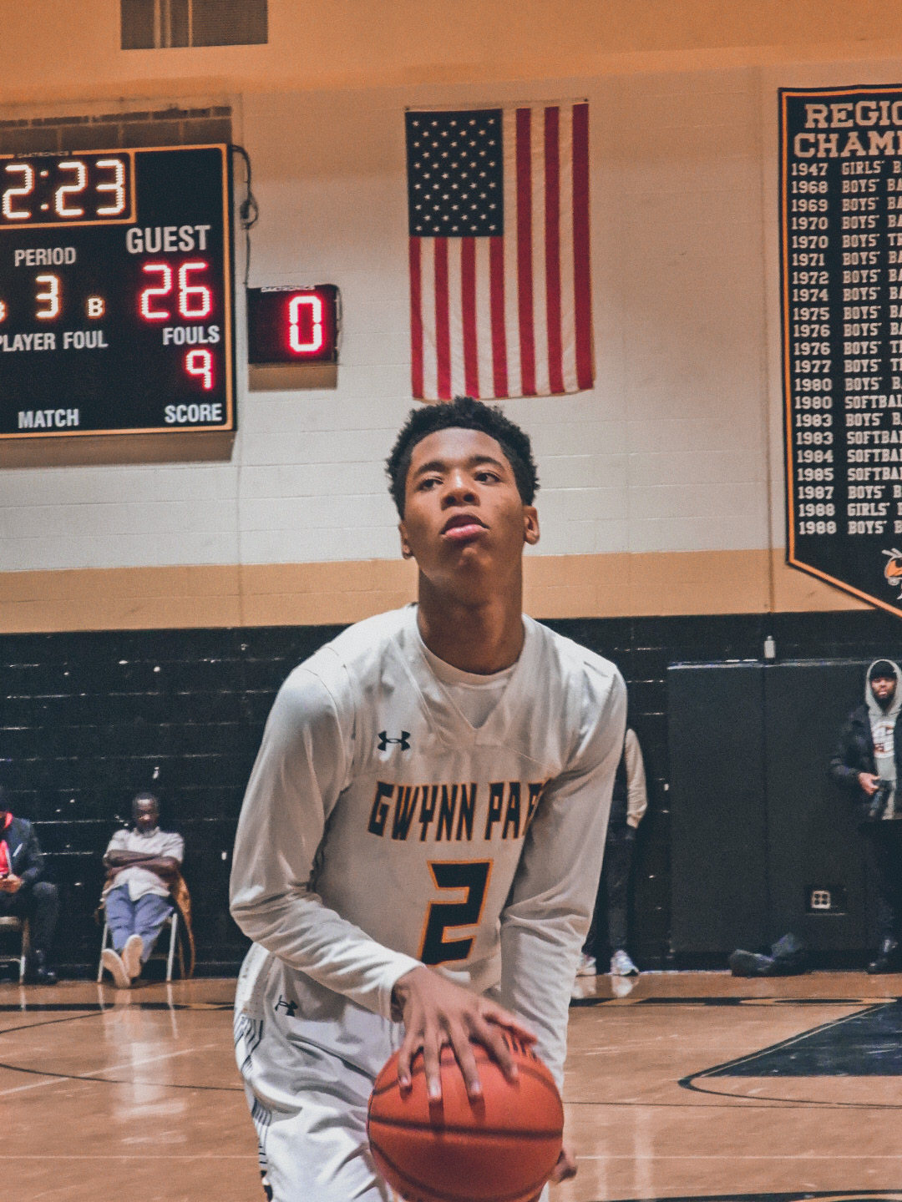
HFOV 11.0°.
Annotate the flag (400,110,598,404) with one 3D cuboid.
[{"bbox_3d":[0.309,-2.217,29.706,1.190,1.870,0.050,-2,-2,13],"label":"flag"}]

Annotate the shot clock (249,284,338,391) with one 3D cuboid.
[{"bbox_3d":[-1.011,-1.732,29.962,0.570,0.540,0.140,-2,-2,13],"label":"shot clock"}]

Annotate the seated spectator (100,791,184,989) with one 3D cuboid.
[{"bbox_3d":[-1.952,1.790,29.300,0.520,1.200,1.050,-1,-2,8],"label":"seated spectator"}]

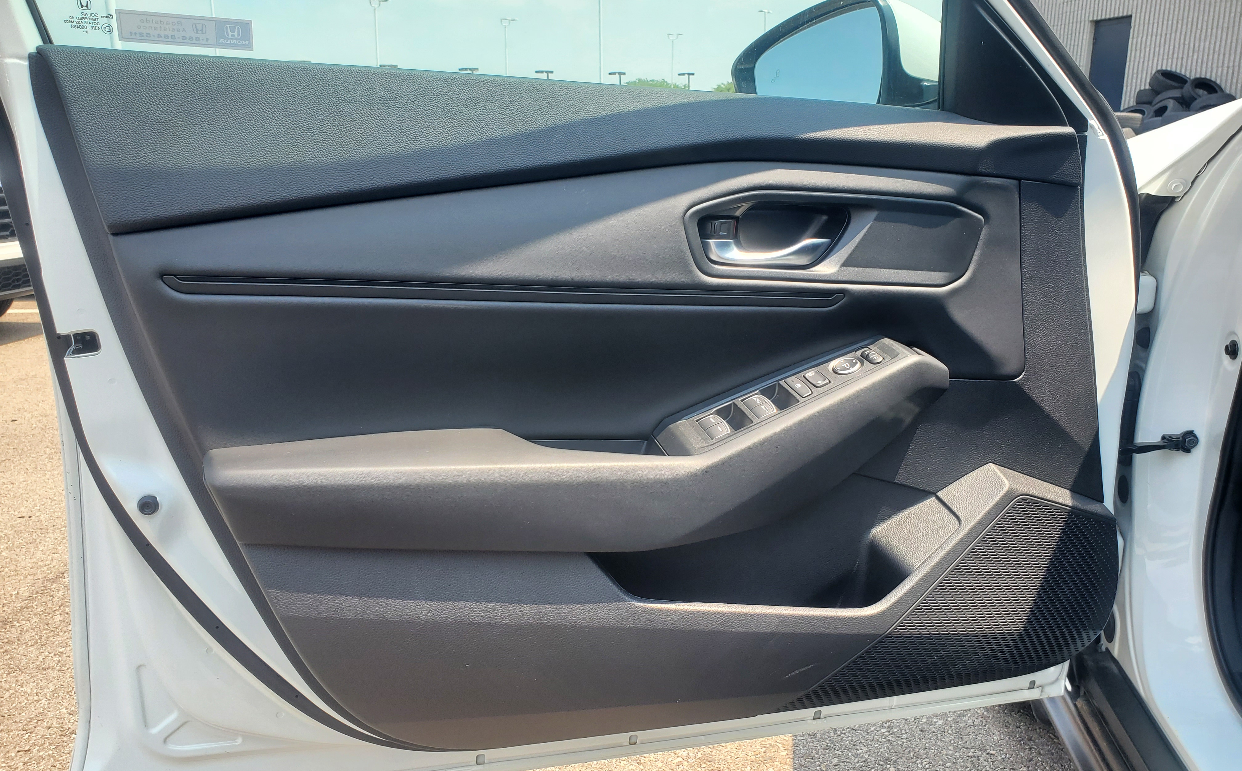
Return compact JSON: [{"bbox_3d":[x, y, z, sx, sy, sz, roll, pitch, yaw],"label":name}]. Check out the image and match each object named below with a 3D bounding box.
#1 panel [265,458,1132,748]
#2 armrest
[{"bbox_3d":[0.109,0.226,0.900,0.868,0.278,0.100,-4,14,-11],"label":"panel"},{"bbox_3d":[-0.007,0.061,0.795,0.634,0.156,0.095,-4,14,-11],"label":"armrest"}]

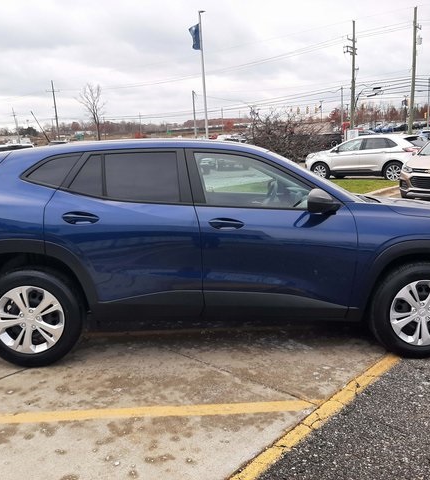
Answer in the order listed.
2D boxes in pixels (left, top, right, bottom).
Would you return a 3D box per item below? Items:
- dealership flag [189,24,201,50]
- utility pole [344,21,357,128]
[{"bbox_3d":[-1.133,-11.471,27.230,0.680,1.550,0.200,-2,12,0],"label":"dealership flag"},{"bbox_3d":[12.970,-14.311,45.147,1.300,11.600,0.600,-2,12,0],"label":"utility pole"}]

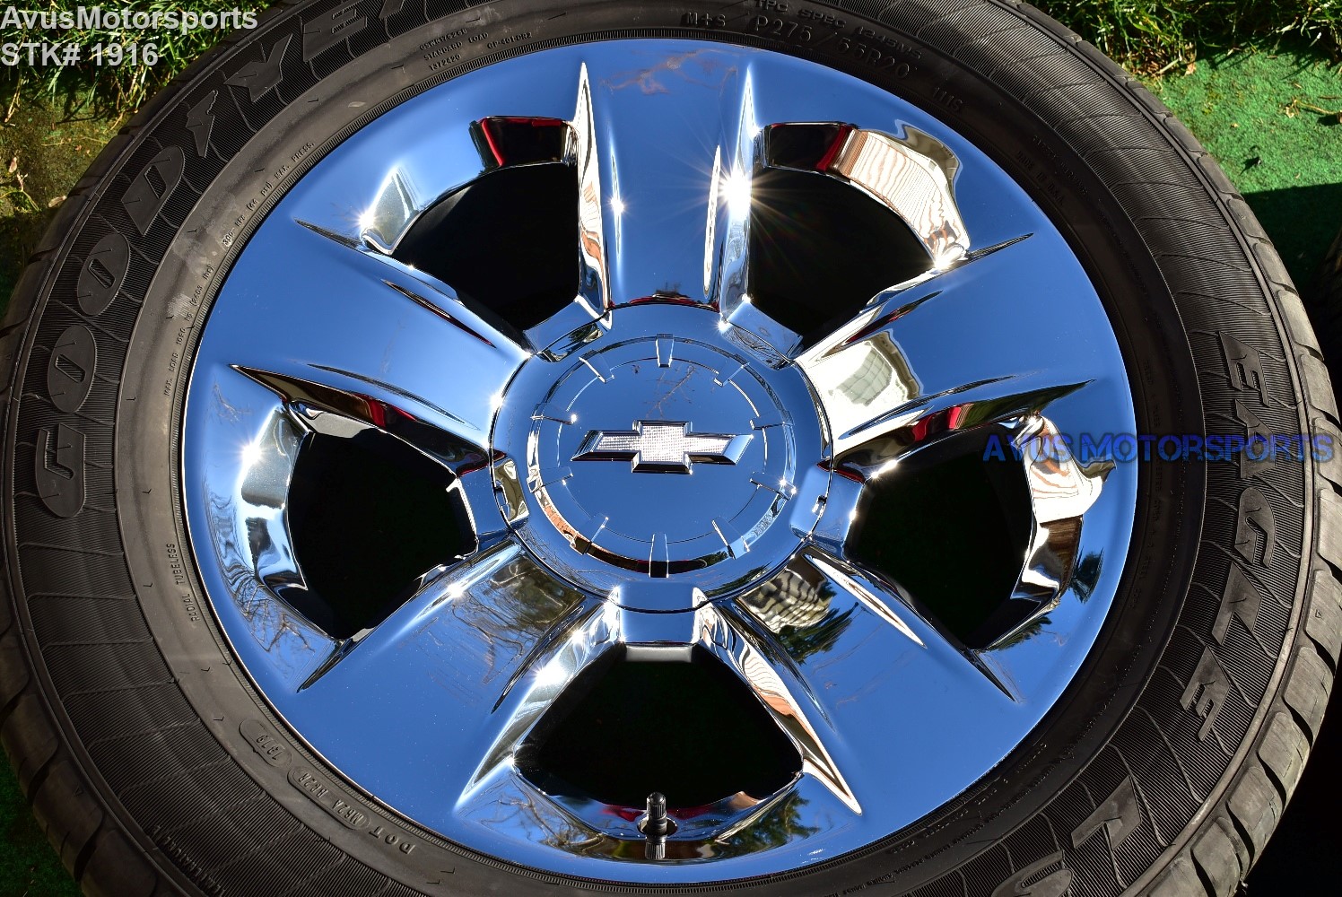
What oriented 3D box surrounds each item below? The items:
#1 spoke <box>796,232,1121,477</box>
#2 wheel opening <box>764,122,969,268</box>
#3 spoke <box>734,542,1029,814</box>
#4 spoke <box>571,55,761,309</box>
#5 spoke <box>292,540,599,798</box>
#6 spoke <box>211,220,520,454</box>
[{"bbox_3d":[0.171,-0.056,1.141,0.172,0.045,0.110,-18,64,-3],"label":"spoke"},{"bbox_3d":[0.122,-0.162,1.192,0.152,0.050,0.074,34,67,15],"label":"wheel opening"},{"bbox_3d":[0.099,0.126,1.052,0.110,0.047,0.166,-32,55,-16],"label":"spoke"},{"bbox_3d":[-0.004,-0.165,1.202,0.110,0.047,0.166,1,76,-1],"label":"spoke"},{"bbox_3d":[-0.113,0.122,1.050,0.110,0.047,0.166,34,54,15],"label":"spoke"},{"bbox_3d":[-0.177,-0.058,1.142,0.166,0.047,0.110,23,64,-4],"label":"spoke"}]

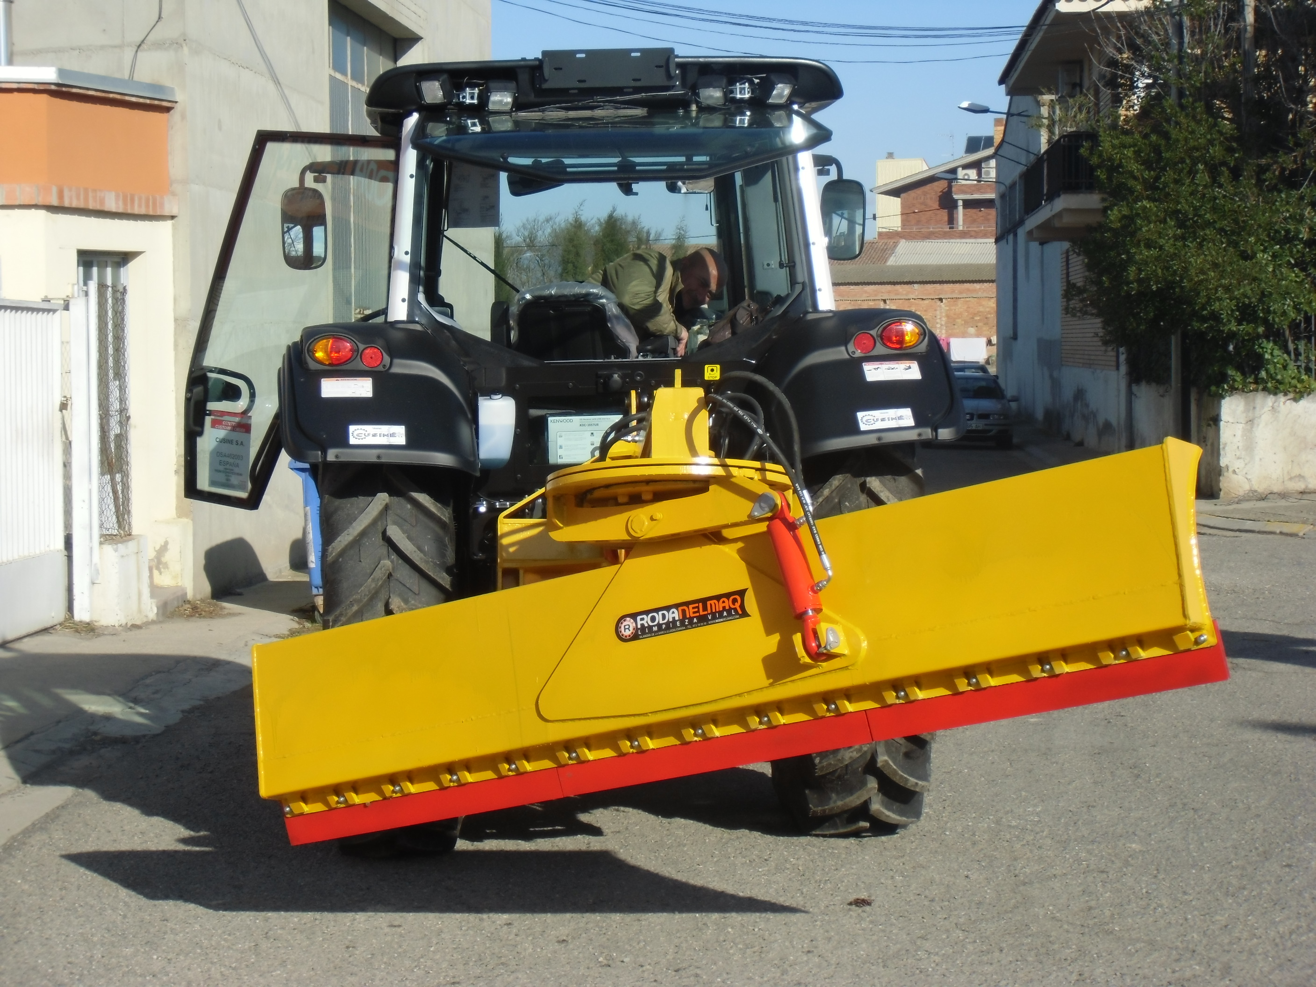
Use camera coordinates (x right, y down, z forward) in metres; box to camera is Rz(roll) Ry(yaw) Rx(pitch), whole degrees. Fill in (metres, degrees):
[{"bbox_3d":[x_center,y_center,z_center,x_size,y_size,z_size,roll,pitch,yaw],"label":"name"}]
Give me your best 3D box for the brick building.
[{"bbox_3d":[14.939,-13.985,172.000,14.000,15.000,14.000,0,3,5],"label":"brick building"}]

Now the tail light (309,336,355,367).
[{"bbox_3d":[-1.185,-0.520,10.800,0.172,0.110,0.080,-1,3,-7],"label":"tail light"}]

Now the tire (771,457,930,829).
[{"bbox_3d":[0.757,0.500,11.700,0.500,1.700,1.700,-1,3,-7],"label":"tire"}]

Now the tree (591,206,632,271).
[{"bbox_3d":[-1.638,-6.638,105.000,1.600,7.000,1.600,0,3,0],"label":"tree"}]

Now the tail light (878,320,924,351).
[{"bbox_3d":[0.906,-0.592,11.050,0.172,0.110,0.080,-1,3,-7],"label":"tail light"}]

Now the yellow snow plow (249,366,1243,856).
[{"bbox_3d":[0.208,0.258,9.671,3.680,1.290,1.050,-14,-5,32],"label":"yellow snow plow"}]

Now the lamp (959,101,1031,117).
[{"bbox_3d":[7.787,-8.947,69.000,1.650,0.330,0.300,0,3,4],"label":"lamp"}]

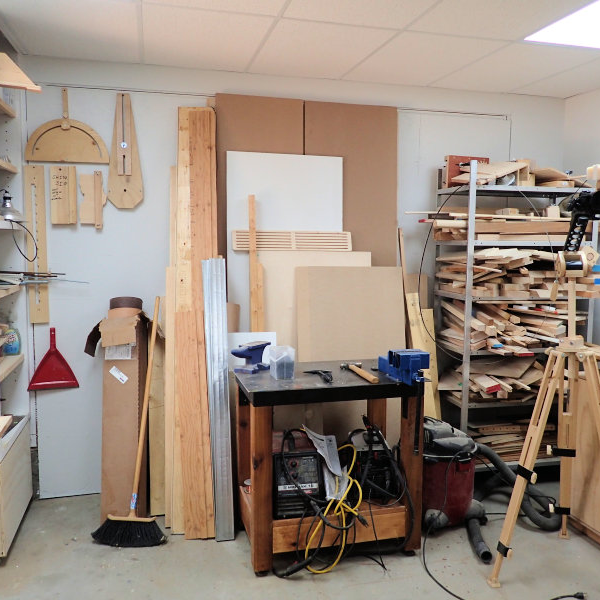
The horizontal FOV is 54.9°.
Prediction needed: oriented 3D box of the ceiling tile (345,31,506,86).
[{"bbox_3d":[0.675,-1.358,3.299,0.598,0.020,0.926,-1,6,-15],"label":"ceiling tile"}]

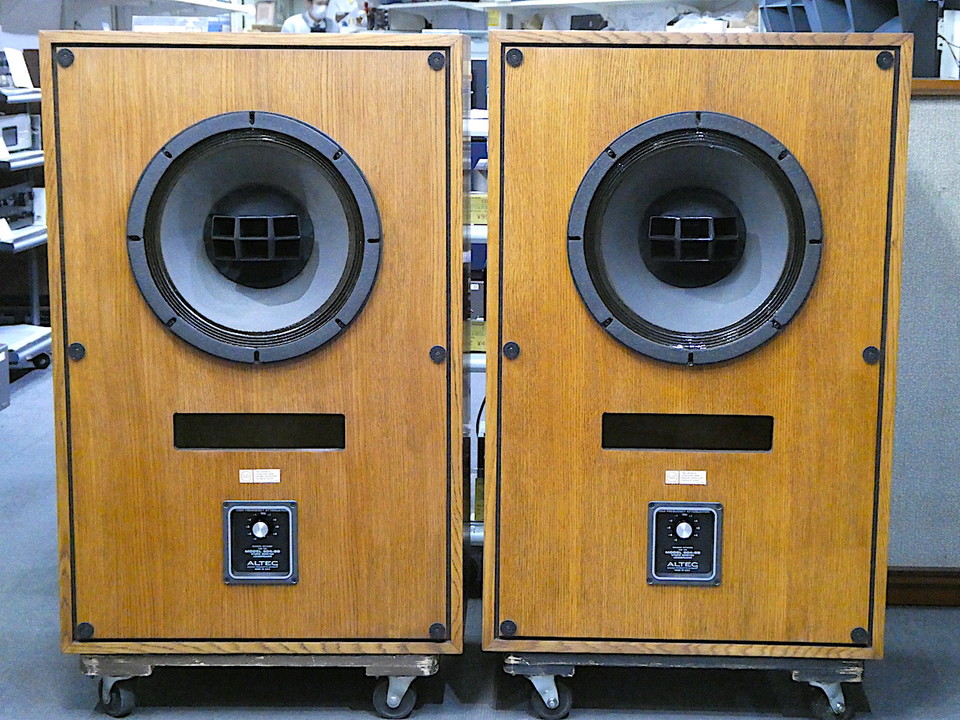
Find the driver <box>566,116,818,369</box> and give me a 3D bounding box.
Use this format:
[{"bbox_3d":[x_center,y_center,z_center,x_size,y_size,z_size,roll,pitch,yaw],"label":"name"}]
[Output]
[{"bbox_3d":[0.346,-0.206,2.763,0.405,0.405,0.160,1,9,3],"label":"driver"}]

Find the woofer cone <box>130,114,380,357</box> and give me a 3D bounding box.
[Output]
[{"bbox_3d":[-0.362,-0.208,2.765,0.405,0.405,0.160,0,9,-1],"label":"woofer cone"}]

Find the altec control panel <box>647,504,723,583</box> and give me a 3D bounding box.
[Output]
[{"bbox_3d":[0.336,0.302,2.774,0.122,0.138,0.030,1,9,3],"label":"altec control panel"}]

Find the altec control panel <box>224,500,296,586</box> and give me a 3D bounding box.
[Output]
[{"bbox_3d":[-0.361,0.300,2.777,0.122,0.138,0.030,0,9,-1],"label":"altec control panel"}]

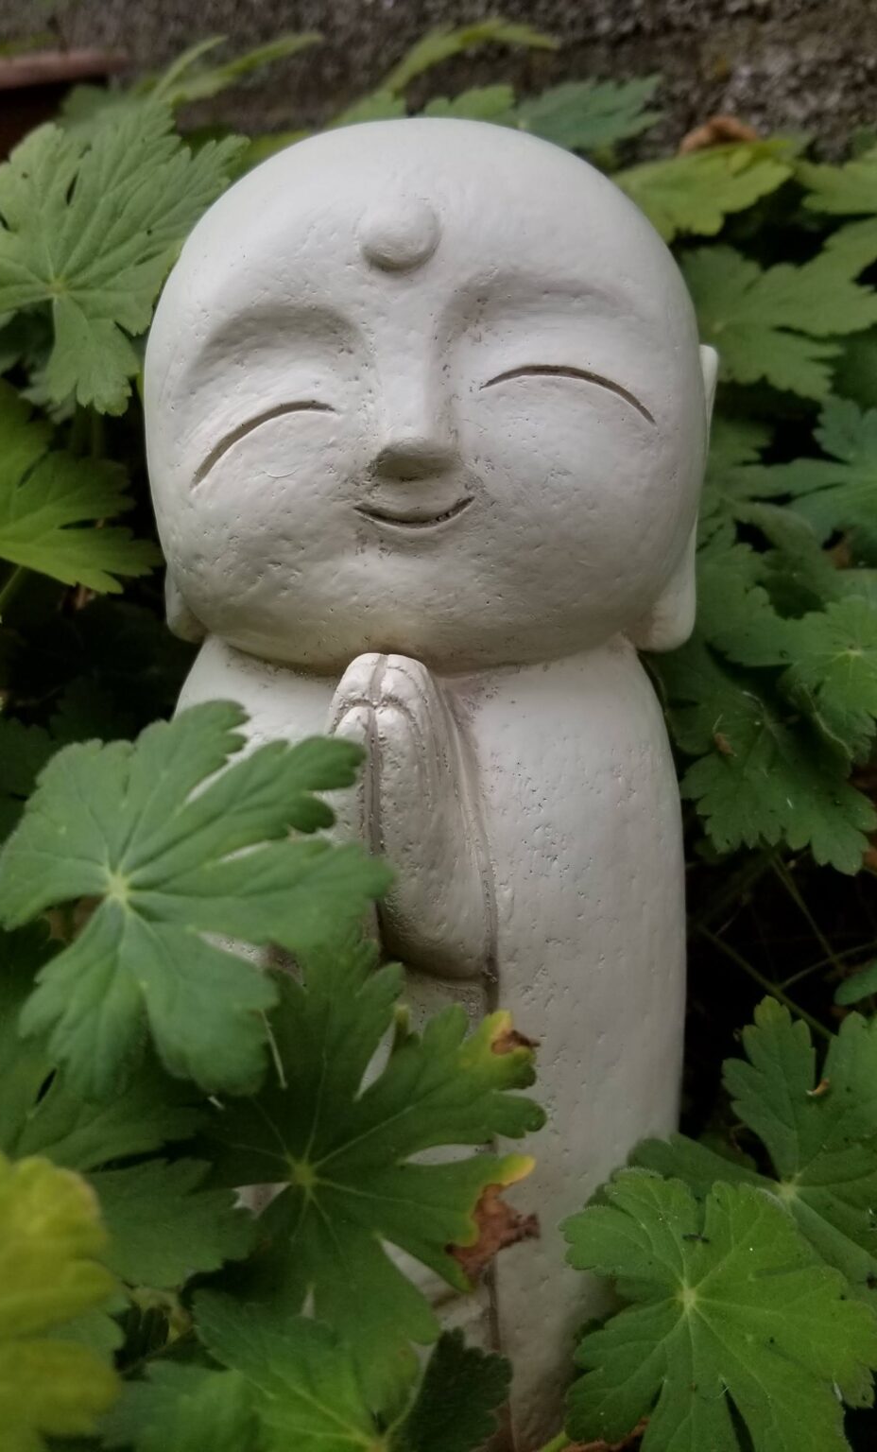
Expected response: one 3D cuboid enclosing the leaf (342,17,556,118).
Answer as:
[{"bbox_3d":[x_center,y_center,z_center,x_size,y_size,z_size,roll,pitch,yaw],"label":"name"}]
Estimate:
[{"bbox_3d":[0.002,-0.200,0.450,0.064,0.026,0.056,9,21,6],"label":"leaf"}]

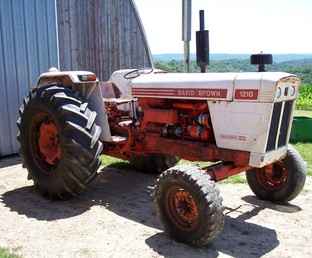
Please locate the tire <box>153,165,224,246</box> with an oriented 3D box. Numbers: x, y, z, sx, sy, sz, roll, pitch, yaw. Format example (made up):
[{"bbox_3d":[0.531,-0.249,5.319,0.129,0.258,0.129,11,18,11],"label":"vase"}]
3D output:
[{"bbox_3d":[0.295,0.729,3.693,0.215,0.755,0.755,-7,10,-43],"label":"tire"}]

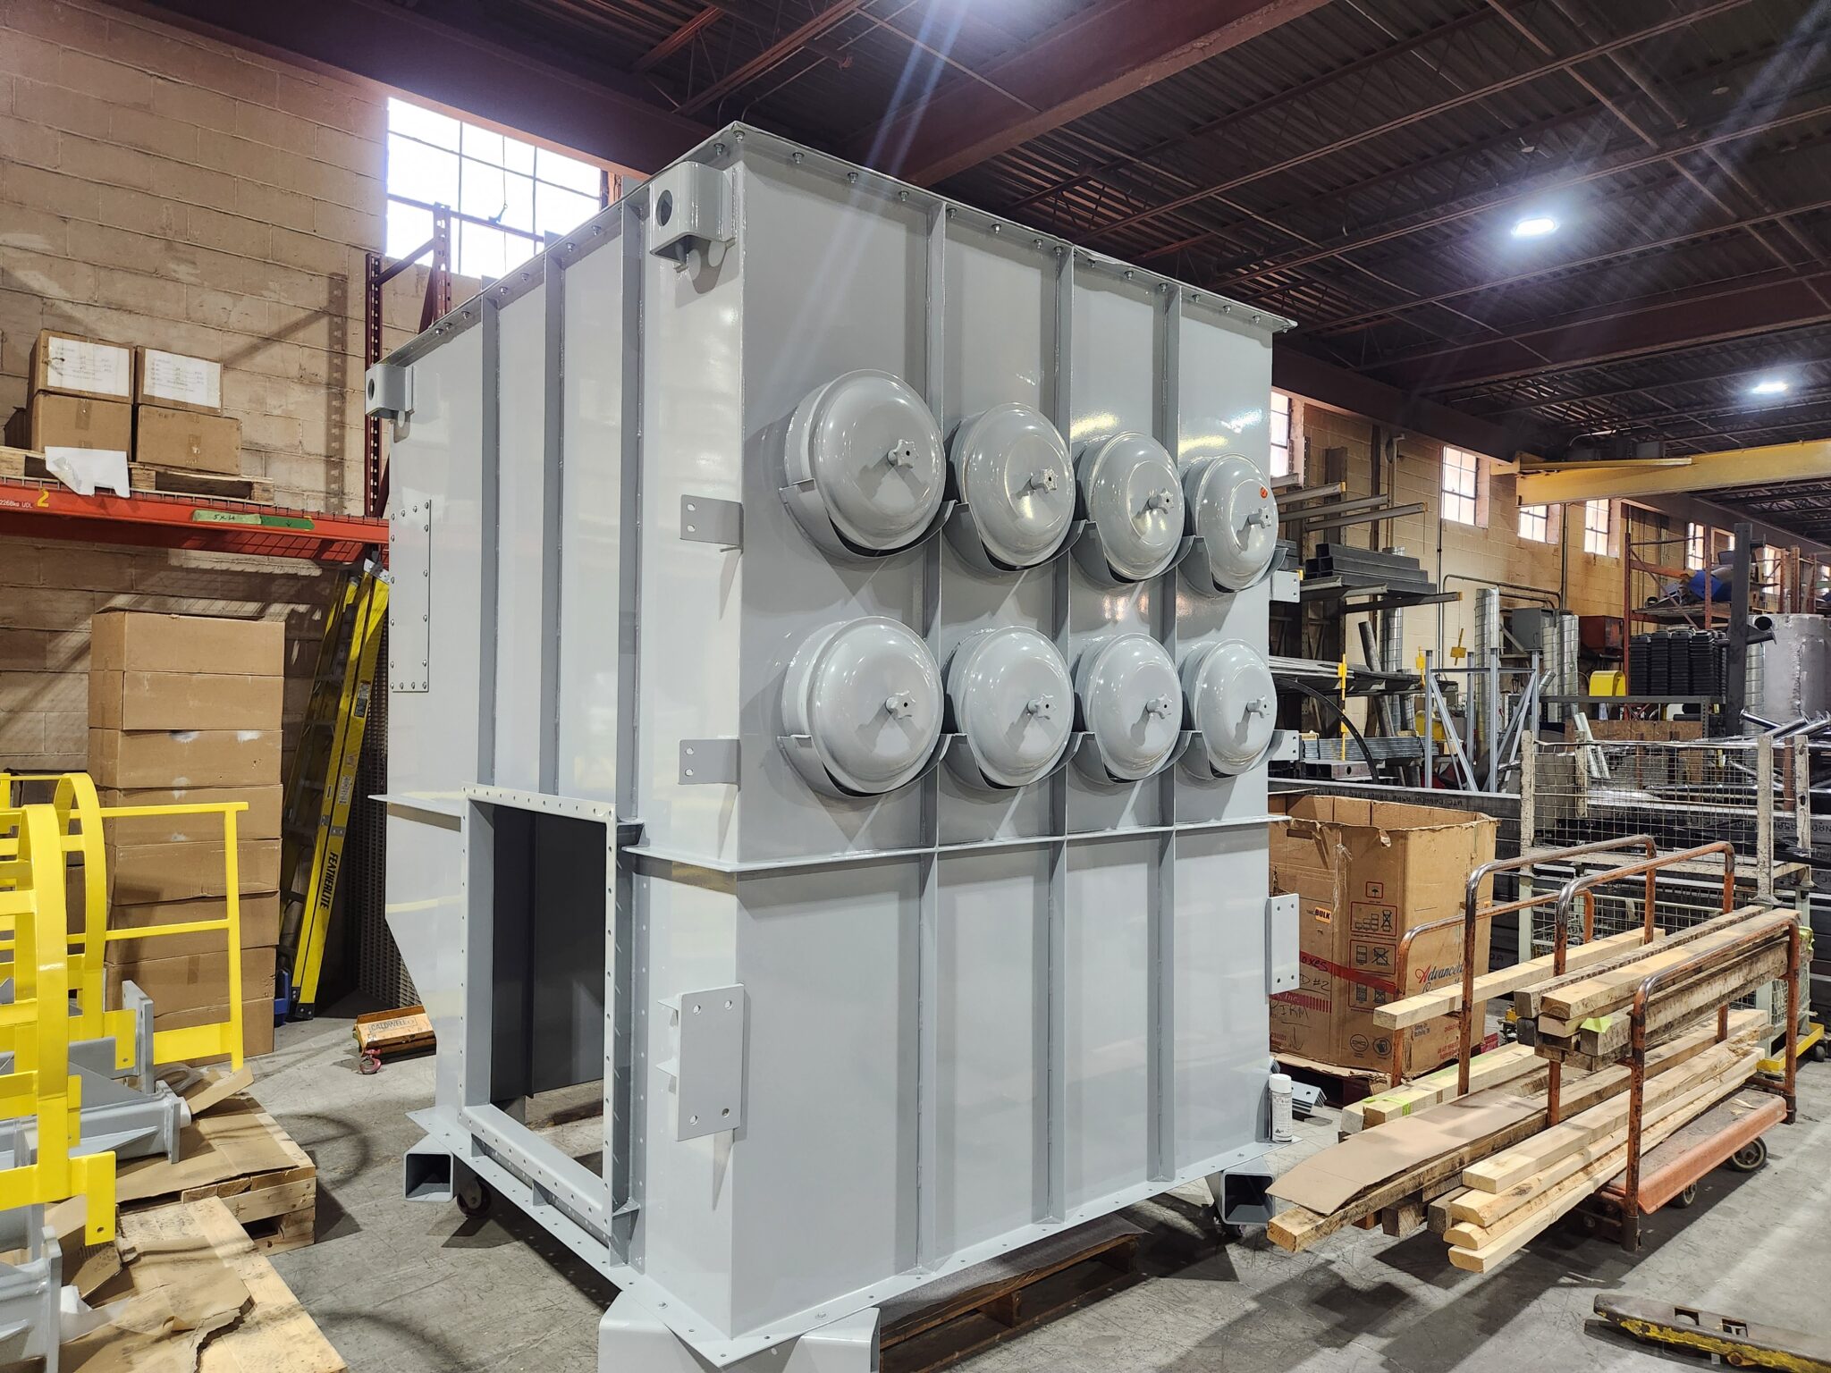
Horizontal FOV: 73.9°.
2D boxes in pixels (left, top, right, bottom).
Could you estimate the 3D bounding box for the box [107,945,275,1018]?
[{"bbox_3d":[-3.328,1.308,5.522,0.485,0.248,0.638,0,-1,44],"label":"box"}]

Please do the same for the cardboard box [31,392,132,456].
[{"bbox_3d":[-3.619,-1.091,5.281,0.325,0.245,0.420,1,-1,-39],"label":"cardboard box"}]

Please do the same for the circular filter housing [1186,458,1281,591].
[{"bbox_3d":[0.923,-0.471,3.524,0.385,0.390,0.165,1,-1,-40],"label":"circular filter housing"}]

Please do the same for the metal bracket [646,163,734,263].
[{"bbox_3d":[-0.511,-1.046,2.698,0.098,0.157,0.265,1,-1,-40],"label":"metal bracket"}]

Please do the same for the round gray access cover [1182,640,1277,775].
[{"bbox_3d":[0.952,0.065,3.595,0.402,0.402,0.191,1,-1,-40],"label":"round gray access cover"}]

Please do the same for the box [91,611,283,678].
[{"bbox_3d":[-3.296,-0.178,5.524,0.485,0.248,0.638,0,-1,42],"label":"box"}]

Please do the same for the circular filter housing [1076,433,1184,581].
[{"bbox_3d":[0.606,-0.485,3.304,0.402,0.402,0.191,1,-1,-40],"label":"circular filter housing"}]

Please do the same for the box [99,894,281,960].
[{"bbox_3d":[-3.316,1.060,5.543,0.638,0.248,0.485,1,-1,-43],"label":"box"}]

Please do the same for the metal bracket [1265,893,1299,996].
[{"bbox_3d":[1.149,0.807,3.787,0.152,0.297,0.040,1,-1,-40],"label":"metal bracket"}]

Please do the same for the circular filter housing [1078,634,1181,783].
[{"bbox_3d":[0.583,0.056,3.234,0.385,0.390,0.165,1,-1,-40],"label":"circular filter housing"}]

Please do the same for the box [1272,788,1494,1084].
[{"bbox_3d":[2.065,1.120,5.870,1.030,1.010,1.200,0,-1,43],"label":"box"}]

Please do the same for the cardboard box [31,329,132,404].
[{"bbox_3d":[-3.657,-1.358,5.338,0.326,0.243,0.372,1,-1,-42],"label":"cardboard box"}]

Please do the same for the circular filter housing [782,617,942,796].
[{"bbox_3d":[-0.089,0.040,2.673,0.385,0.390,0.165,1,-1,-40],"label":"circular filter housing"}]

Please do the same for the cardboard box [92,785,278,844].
[{"bbox_3d":[-3.307,0.565,5.548,0.638,0.248,0.485,1,-1,-42],"label":"cardboard box"}]

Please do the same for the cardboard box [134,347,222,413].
[{"bbox_3d":[-3.364,-1.331,5.520,0.310,0.238,0.410,1,-1,-42],"label":"cardboard box"}]

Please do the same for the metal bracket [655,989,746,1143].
[{"bbox_3d":[-0.460,0.784,2.573,0.157,0.300,0.122,1,-1,-40],"label":"metal bracket"}]

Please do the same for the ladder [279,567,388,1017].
[{"bbox_3d":[-3.170,0.515,6.630,0.170,2.420,0.600,13,-9,-39],"label":"ladder"}]

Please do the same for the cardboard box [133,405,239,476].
[{"bbox_3d":[-3.350,-1.087,5.530,0.400,0.250,0.400,1,-1,-44],"label":"cardboard box"}]

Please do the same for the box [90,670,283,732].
[{"bbox_3d":[-3.308,0.071,5.541,0.430,0.248,0.645,0,-1,41],"label":"box"}]

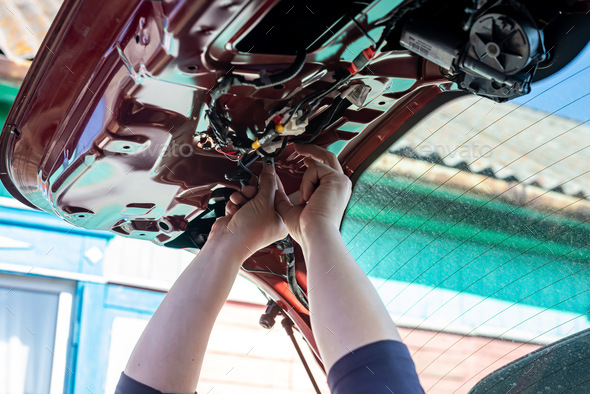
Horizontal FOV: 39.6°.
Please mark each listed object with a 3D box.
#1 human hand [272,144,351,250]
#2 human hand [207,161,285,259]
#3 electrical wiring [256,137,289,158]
[{"bbox_3d":[0.024,0.000,1.120,0.088,0.122,0.090,6,-18,-17],"label":"human hand"},{"bbox_3d":[-0.063,0.018,1.130,0.085,0.115,0.085,12,-17,17],"label":"human hand"},{"bbox_3d":[-0.031,-0.069,1.150,0.043,0.027,0.020,0,-17,0],"label":"electrical wiring"}]

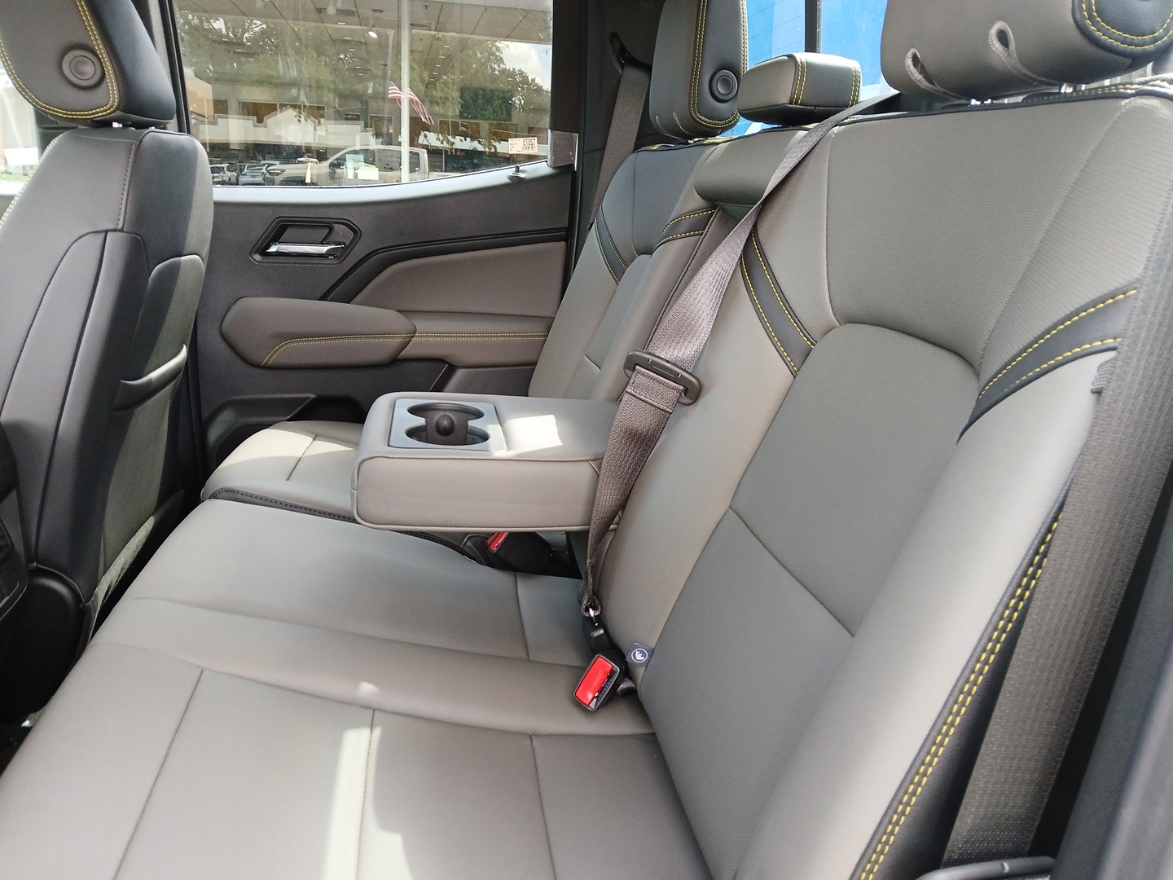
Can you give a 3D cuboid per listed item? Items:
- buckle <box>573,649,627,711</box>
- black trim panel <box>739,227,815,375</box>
[{"bbox_3d":[0.015,0.208,0.759,0.024,0.041,0.060,30,-5,17],"label":"buckle"},{"bbox_3d":[0.159,-0.115,0.735,0.035,0.060,0.200,18,35,-15],"label":"black trim panel"}]

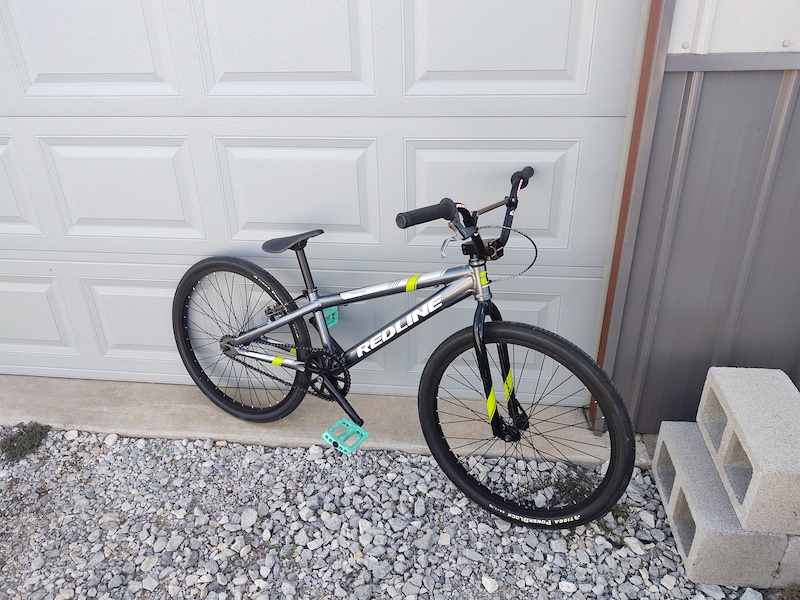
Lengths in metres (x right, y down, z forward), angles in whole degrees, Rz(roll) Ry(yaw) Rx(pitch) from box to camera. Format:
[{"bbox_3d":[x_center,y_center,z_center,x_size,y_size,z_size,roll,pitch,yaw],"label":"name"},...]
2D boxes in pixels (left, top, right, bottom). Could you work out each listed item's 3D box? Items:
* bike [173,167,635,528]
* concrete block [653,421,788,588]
[{"bbox_3d":[-0.106,0.085,1.815,1.570,0.920,0.700,13,23,26],"label":"bike"},{"bbox_3d":[0.859,0.545,1.720,0.194,0.192,0.397,2,29,6],"label":"concrete block"}]

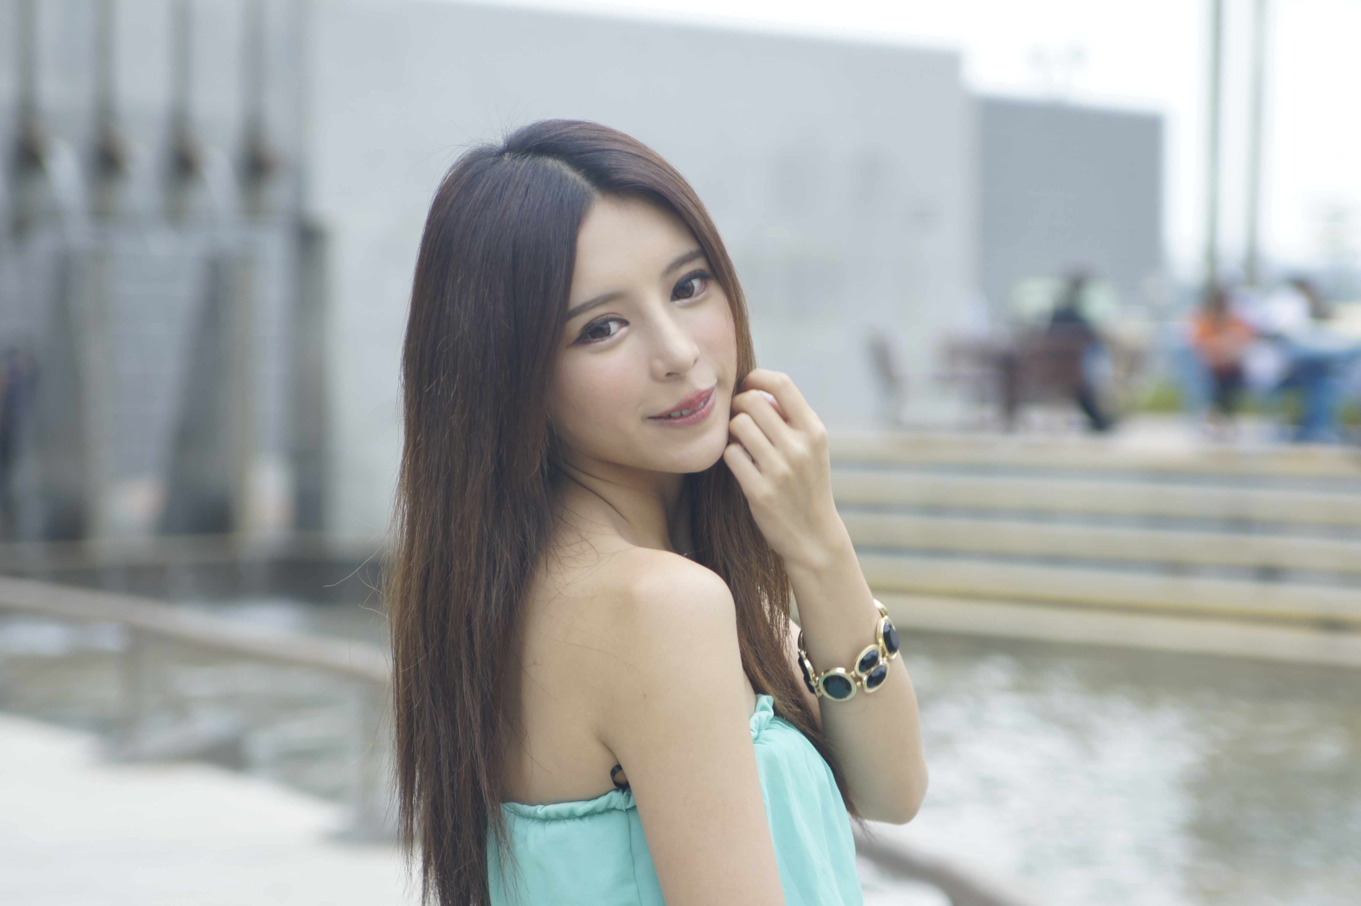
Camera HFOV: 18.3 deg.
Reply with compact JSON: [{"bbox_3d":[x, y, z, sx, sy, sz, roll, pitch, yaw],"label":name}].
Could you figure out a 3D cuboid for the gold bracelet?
[{"bbox_3d":[0.105,0.119,2.600,0.062,0.033,0.063,-9,40,8],"label":"gold bracelet"}]

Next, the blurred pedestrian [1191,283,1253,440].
[{"bbox_3d":[4.801,-0.820,37.500,0.650,1.300,0.500,1,1,37],"label":"blurred pedestrian"}]

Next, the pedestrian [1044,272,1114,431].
[{"bbox_3d":[3.529,-0.890,37.500,0.620,1.360,0.500,0,1,6],"label":"pedestrian"}]

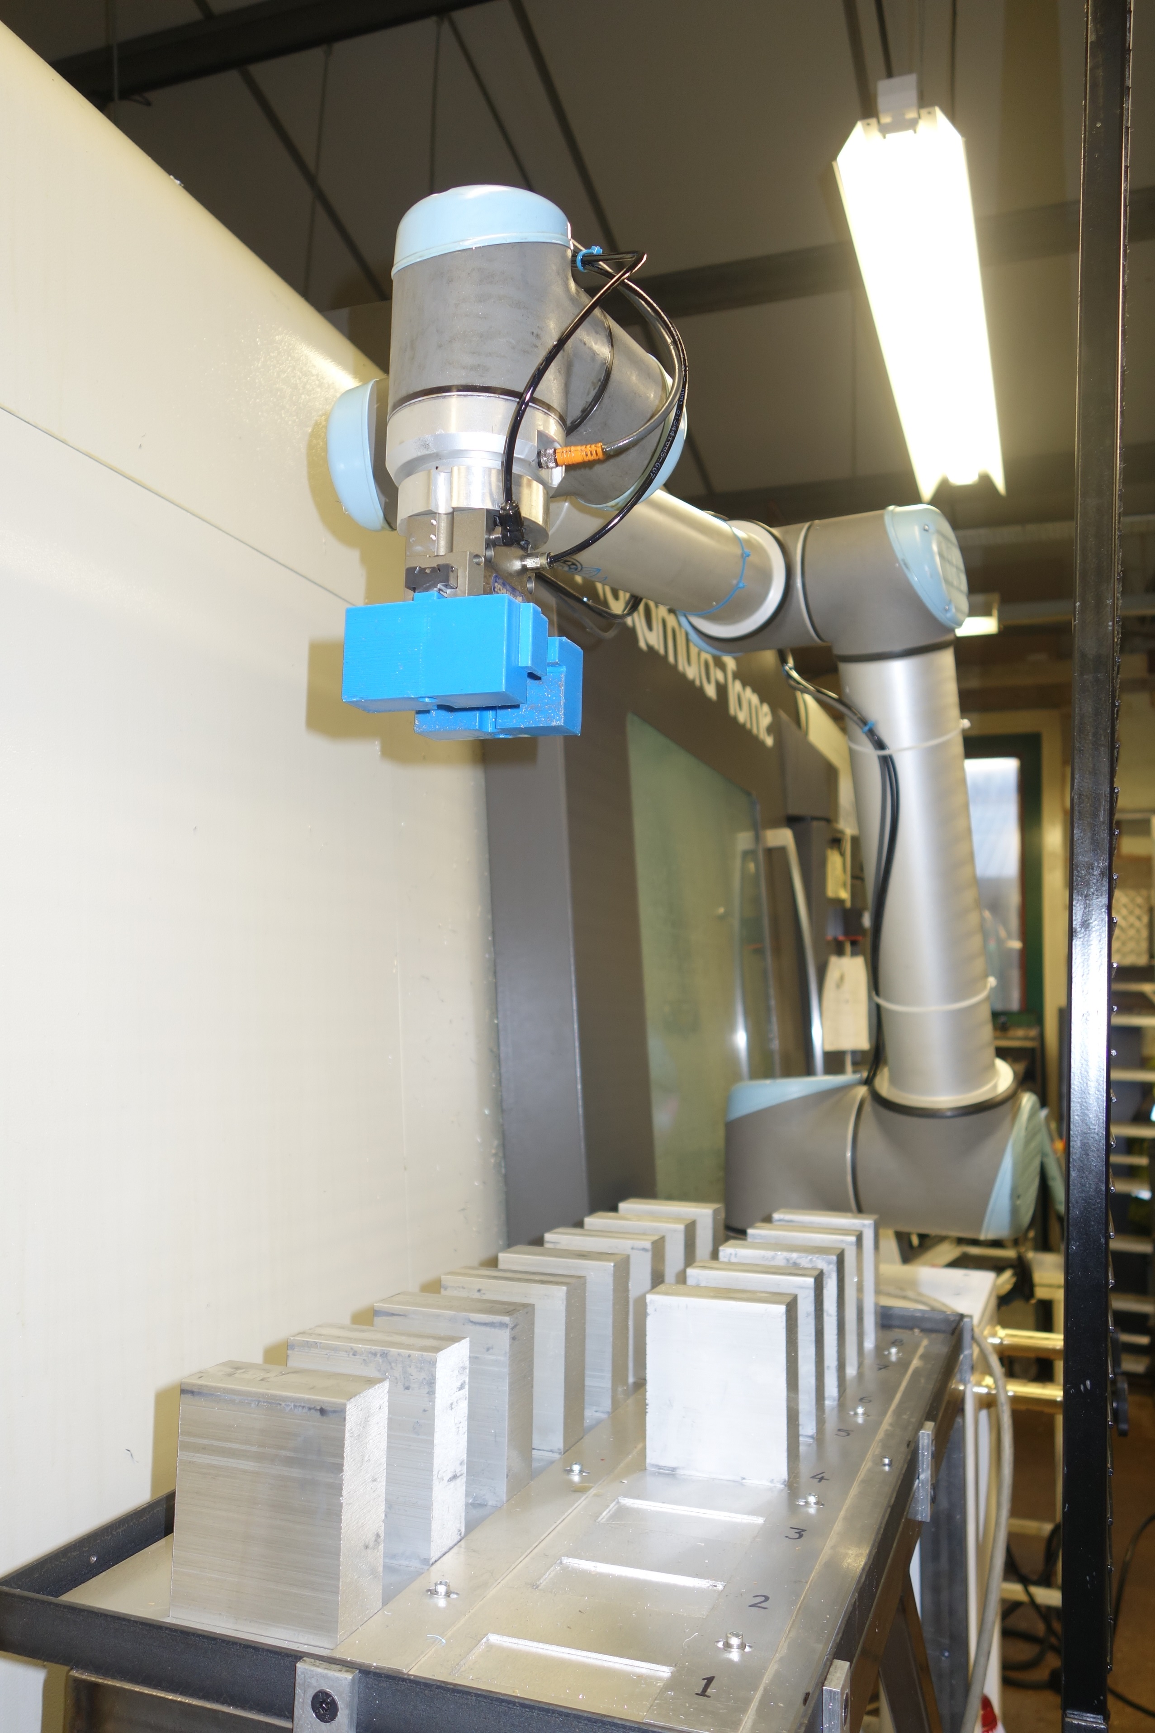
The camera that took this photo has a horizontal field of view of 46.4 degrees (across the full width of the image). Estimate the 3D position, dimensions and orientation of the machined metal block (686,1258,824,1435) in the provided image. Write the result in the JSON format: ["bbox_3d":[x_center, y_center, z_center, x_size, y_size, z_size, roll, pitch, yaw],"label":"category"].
[{"bbox_3d":[0.131,0.355,0.992,0.095,0.114,0.037,-1,-7,20],"label":"machined metal block"}]

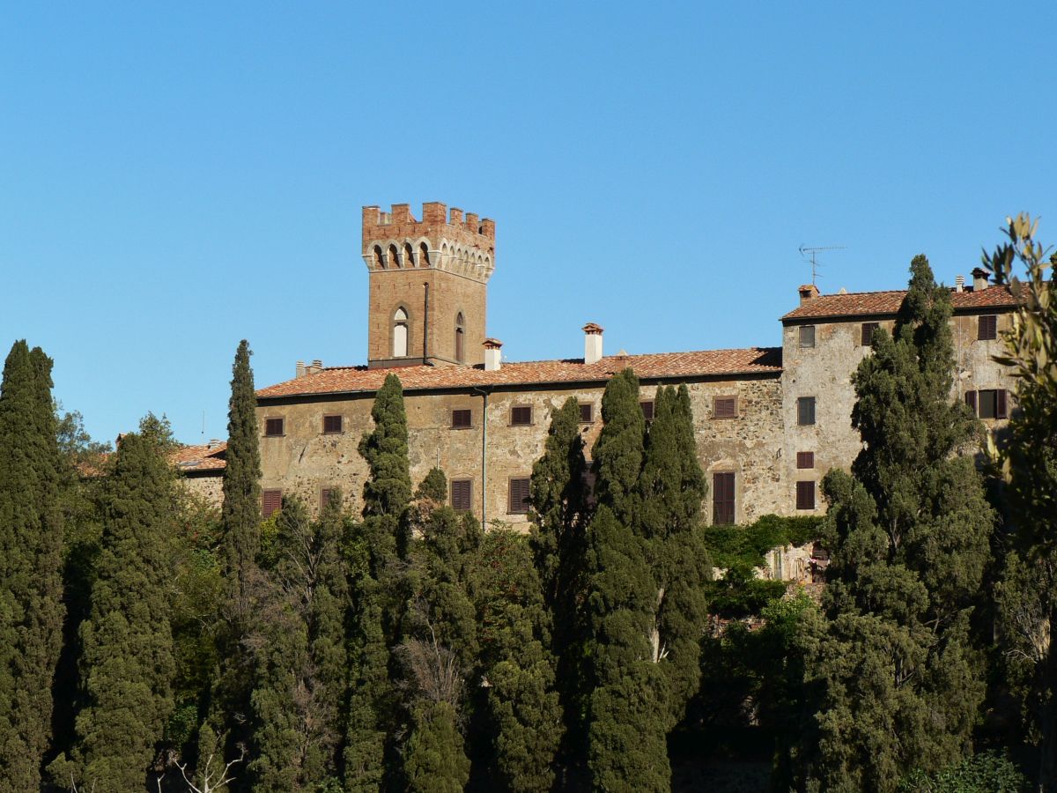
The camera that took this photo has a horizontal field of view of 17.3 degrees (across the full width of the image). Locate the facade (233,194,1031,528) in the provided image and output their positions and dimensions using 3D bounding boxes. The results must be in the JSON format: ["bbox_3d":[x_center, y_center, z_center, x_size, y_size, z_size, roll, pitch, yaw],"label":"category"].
[{"bbox_3d":[5.570,-1.120,181.010,46.540,18.500,15.000,-3,-6,25],"label":"facade"}]

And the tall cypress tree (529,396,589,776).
[{"bbox_3d":[1.280,8.590,151.360,2.770,17.220,2.770,0,-5,0],"label":"tall cypress tree"}]

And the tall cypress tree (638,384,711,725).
[{"bbox_3d":[6.300,8.130,151.400,3.390,17.380,3.390,0,-5,0],"label":"tall cypress tree"}]

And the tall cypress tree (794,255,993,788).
[{"bbox_3d":[14.480,5.130,137.680,7.890,21.550,7.890,0,-5,0],"label":"tall cypress tree"}]

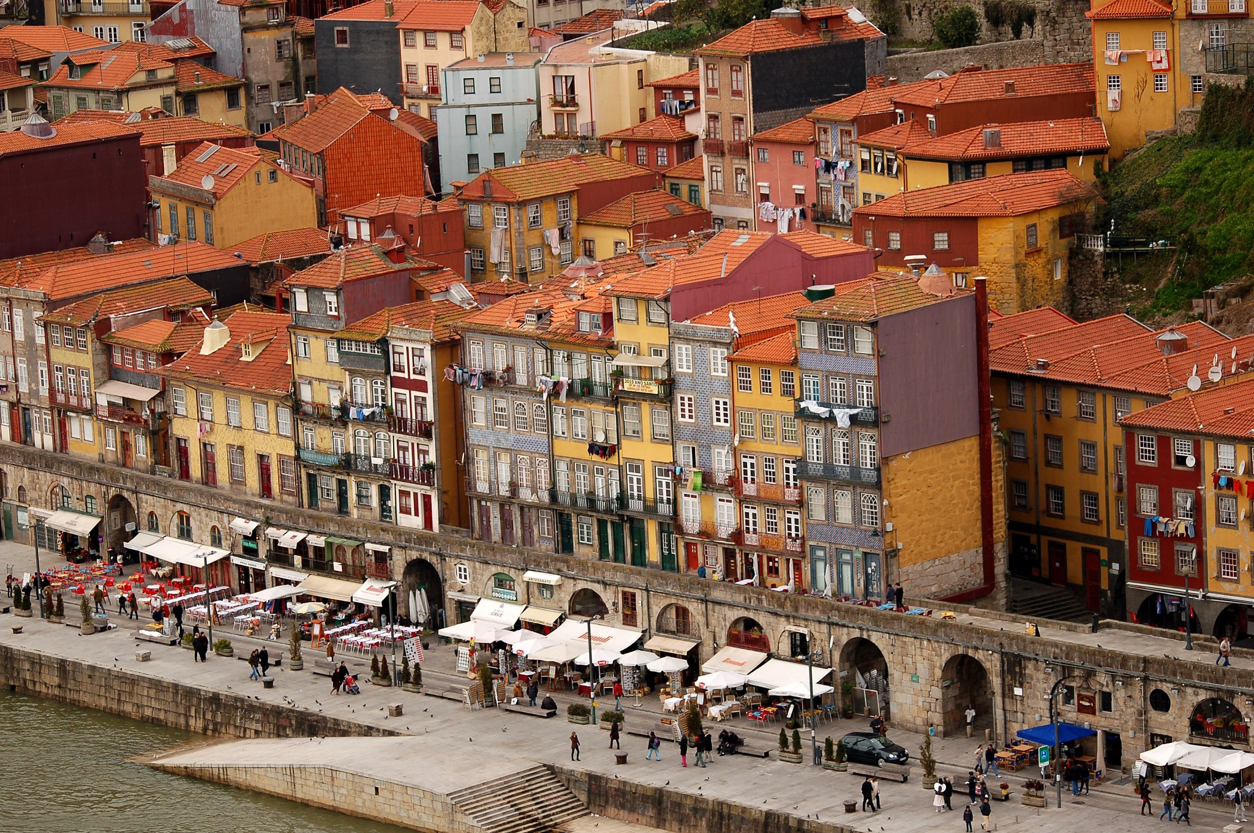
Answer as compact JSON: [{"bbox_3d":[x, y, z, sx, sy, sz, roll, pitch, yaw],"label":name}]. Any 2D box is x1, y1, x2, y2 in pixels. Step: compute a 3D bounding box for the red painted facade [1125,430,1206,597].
[{"bbox_3d":[28.942,5.107,228.806,0.600,8.351,5.397,-11,12,-42],"label":"red painted facade"}]

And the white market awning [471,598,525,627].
[{"bbox_3d":[-7.592,11.601,252.284,3.770,1.130,1.040,7,14,43],"label":"white market awning"}]

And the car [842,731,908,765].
[{"bbox_3d":[12.941,17.500,225.069,3.900,1.465,1.650,6,14,40],"label":"car"}]

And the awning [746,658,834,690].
[{"bbox_3d":[8.974,14.252,234.839,2.012,0.900,4.709,-13,14,-42],"label":"awning"}]

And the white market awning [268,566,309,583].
[{"bbox_3d":[-21.740,10.204,274.358,0.500,0.600,3.967,-11,12,-41],"label":"white market awning"}]

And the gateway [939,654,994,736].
[{"bbox_3d":[18.662,14.854,227.863,3.299,4.800,1.800,7,14,42],"label":"gateway"}]

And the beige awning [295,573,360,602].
[{"bbox_3d":[-18.223,10.571,262.905,1.094,0.830,5.605,-11,13,-38],"label":"beige awning"}]

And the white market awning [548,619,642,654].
[{"bbox_3d":[-1.899,12.637,246.224,1.788,0.822,6.256,-13,15,-43],"label":"white market awning"}]

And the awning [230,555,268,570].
[{"bbox_3d":[-23.785,9.194,269.135,0.350,0.580,3.551,-13,15,-41],"label":"awning"}]

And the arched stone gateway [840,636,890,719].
[{"bbox_3d":[13.478,14.145,232.738,1.600,4.580,3.725,-13,14,-42],"label":"arched stone gateway"}]

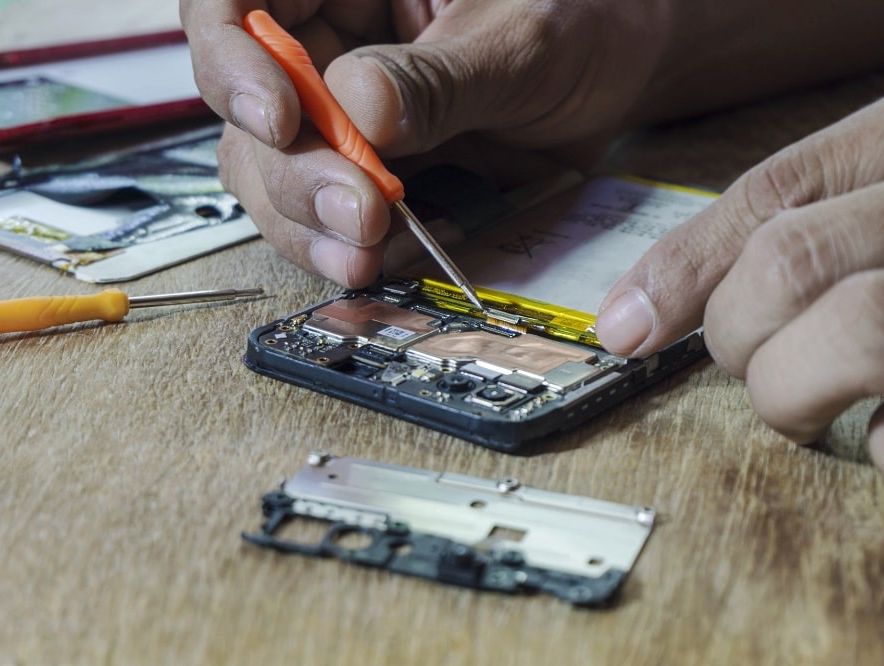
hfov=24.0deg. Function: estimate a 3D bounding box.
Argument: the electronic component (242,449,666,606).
[{"bbox_3d":[0.002,0.034,0.372,0.067,0.005,0.036,9,24,19],"label":"electronic component"}]

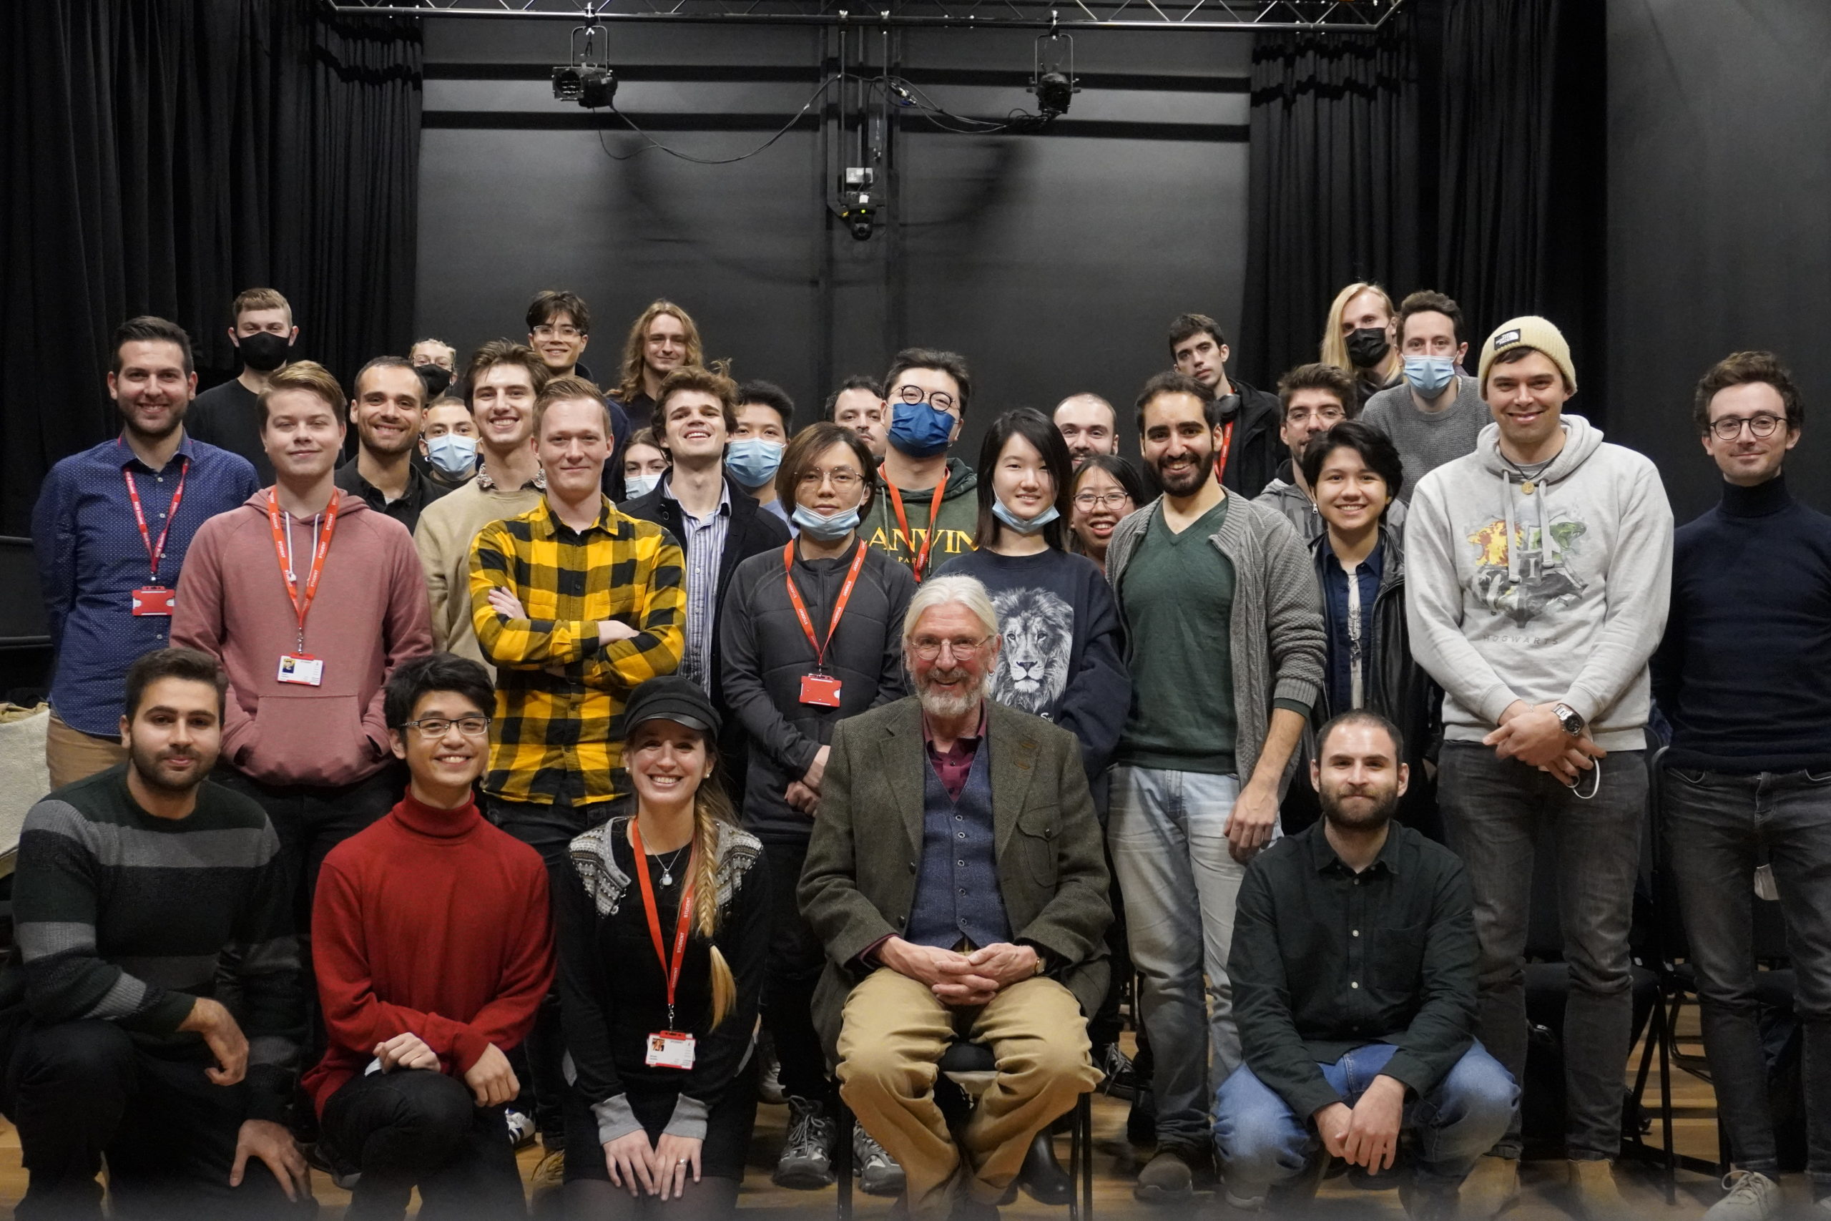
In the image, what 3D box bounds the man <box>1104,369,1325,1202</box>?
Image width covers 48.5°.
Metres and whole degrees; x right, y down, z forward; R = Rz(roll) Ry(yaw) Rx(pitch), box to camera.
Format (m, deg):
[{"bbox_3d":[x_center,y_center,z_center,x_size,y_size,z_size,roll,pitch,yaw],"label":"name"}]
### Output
[{"bbox_3d":[0.627,0.359,4.320,0.480,1.741,0.360,0,0,18],"label":"man"}]

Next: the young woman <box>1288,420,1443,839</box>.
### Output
[{"bbox_3d":[0.991,0.401,4.600,0.450,1.658,0.320,0,0,12],"label":"young woman"}]

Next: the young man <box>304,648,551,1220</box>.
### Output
[{"bbox_3d":[-0.863,0.673,3.613,0.470,1.196,0.730,0,-1,-13],"label":"young man"}]

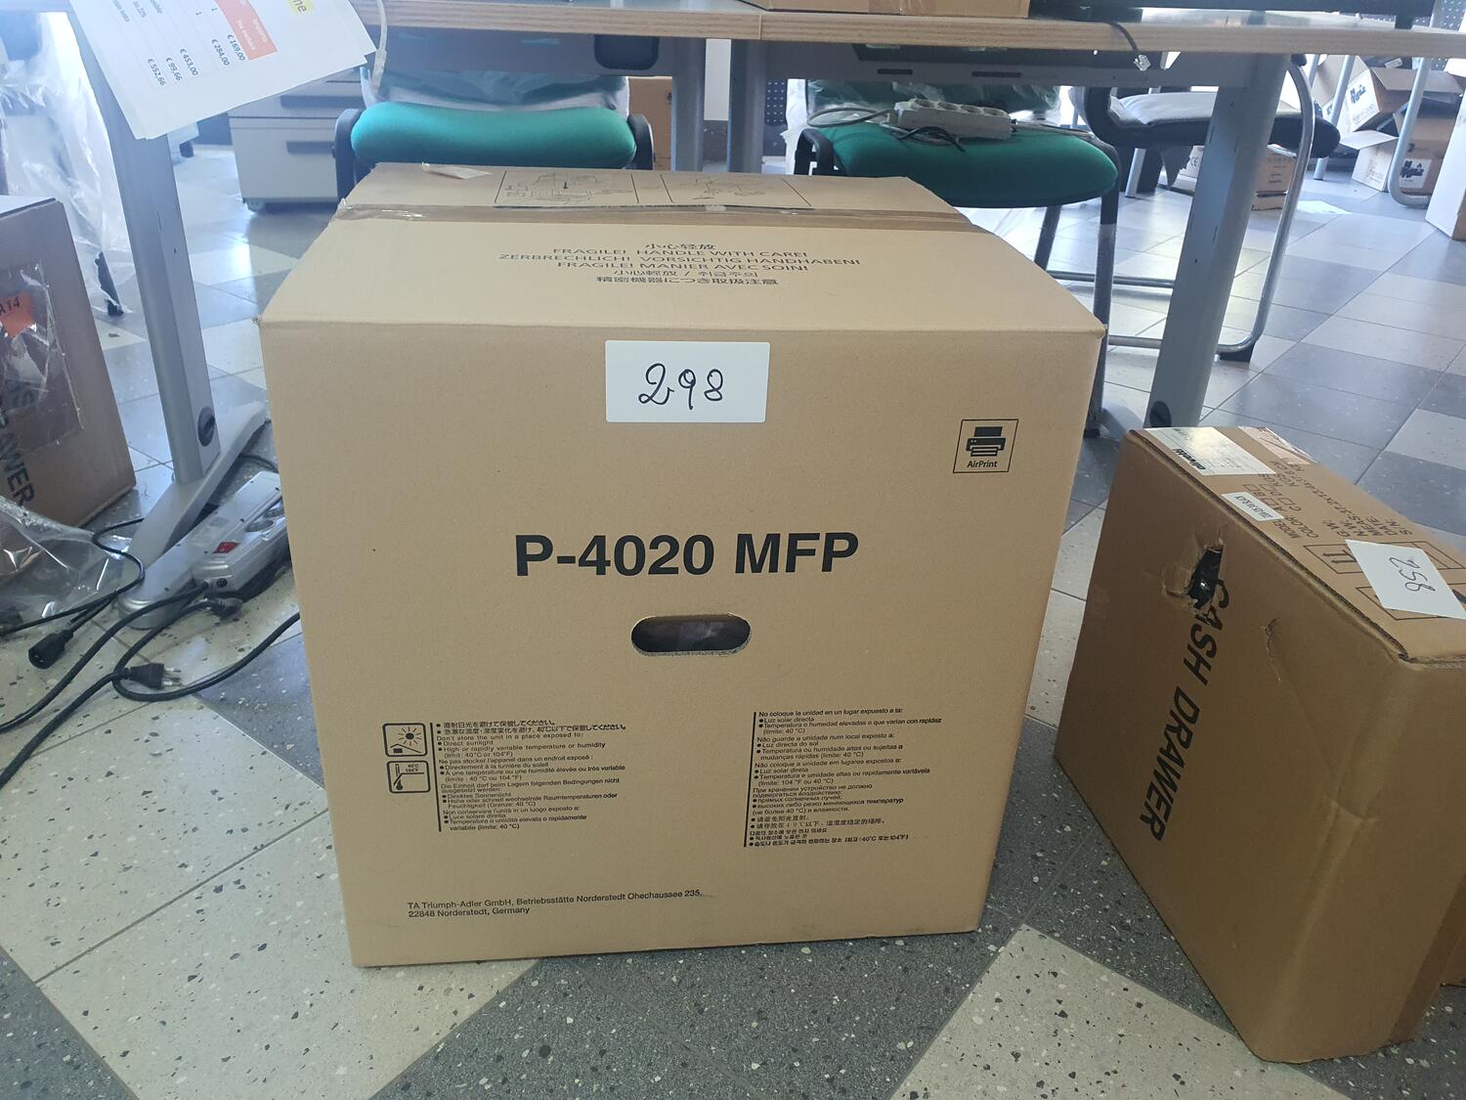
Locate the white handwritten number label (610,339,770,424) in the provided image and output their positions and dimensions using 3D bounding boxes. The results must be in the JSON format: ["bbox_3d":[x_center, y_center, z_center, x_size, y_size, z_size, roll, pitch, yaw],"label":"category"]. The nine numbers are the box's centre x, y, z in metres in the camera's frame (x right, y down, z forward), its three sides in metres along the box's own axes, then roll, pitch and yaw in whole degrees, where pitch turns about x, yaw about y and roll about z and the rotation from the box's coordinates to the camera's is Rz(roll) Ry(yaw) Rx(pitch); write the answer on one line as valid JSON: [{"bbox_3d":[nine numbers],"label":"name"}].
[{"bbox_3d":[-0.029,-0.108,0.716,0.105,0.055,0.002,-1,29,-6],"label":"white handwritten number label"}]

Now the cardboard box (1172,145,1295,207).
[{"bbox_3d":[1.906,-1.459,4.183,0.190,0.235,0.430,-10,31,-21],"label":"cardboard box"}]

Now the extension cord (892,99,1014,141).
[{"bbox_3d":[0.415,-0.820,2.101,0.235,0.042,0.055,8,37,10],"label":"extension cord"}]

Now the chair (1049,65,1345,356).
[{"bbox_3d":[0.991,-0.943,2.516,0.620,0.860,0.580,6,29,7],"label":"chair"}]

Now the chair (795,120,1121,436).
[{"bbox_3d":[0.410,-0.696,2.061,0.550,0.820,0.590,1,29,-3],"label":"chair"}]

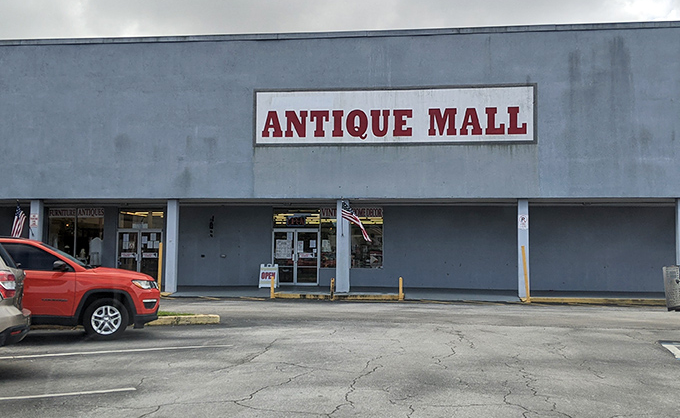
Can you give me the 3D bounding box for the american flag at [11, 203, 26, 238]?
[{"bbox_3d":[-10.878,0.491,17.963,0.420,1.420,0.520,0,-4,5],"label":"american flag"}]

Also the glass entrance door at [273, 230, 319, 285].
[{"bbox_3d":[-1.692,1.875,20.509,1.827,2.153,0.100,0,-4,5],"label":"glass entrance door"}]

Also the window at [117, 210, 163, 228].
[{"bbox_3d":[-7.905,0.442,21.159,1.885,0.722,0.100,0,-4,5],"label":"window"}]

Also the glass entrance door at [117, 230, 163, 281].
[{"bbox_3d":[-7.932,1.924,21.051,1.900,2.171,0.100,0,-4,5],"label":"glass entrance door"}]

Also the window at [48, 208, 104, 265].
[{"bbox_3d":[-10.565,1.148,21.345,2.339,2.327,0.120,0,-4,5],"label":"window"}]

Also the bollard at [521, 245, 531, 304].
[{"bbox_3d":[5.922,2.076,16.879,0.105,1.784,0.105,-4,-5,5],"label":"bollard"}]

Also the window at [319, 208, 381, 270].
[{"bbox_3d":[0.467,1.107,20.383,2.429,2.352,0.120,0,-4,5],"label":"window"}]

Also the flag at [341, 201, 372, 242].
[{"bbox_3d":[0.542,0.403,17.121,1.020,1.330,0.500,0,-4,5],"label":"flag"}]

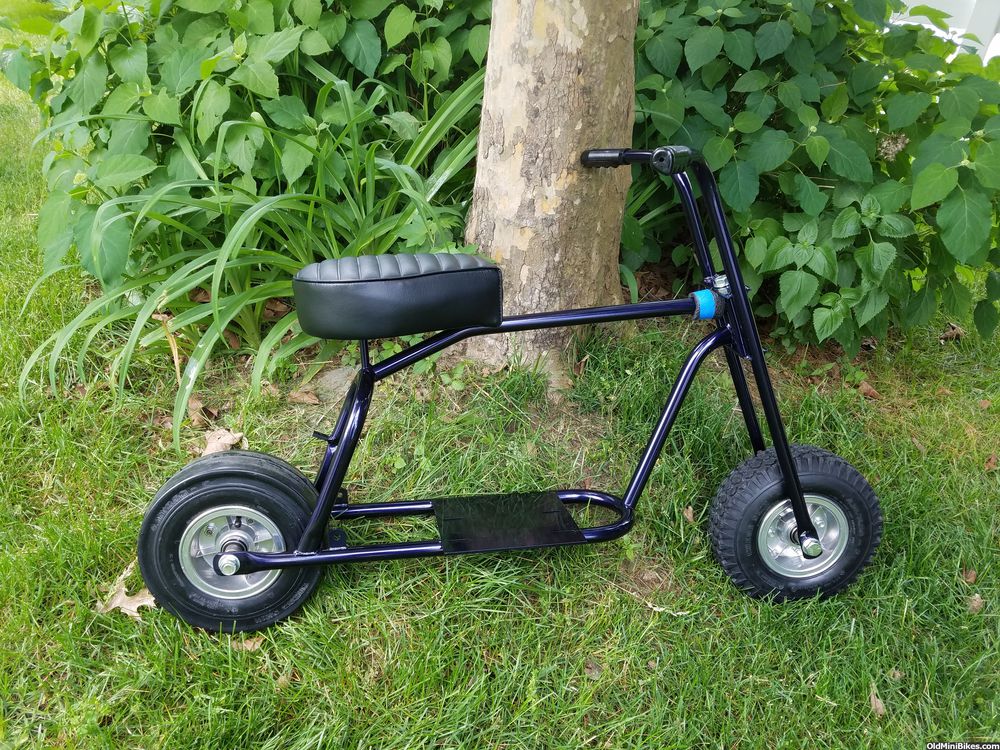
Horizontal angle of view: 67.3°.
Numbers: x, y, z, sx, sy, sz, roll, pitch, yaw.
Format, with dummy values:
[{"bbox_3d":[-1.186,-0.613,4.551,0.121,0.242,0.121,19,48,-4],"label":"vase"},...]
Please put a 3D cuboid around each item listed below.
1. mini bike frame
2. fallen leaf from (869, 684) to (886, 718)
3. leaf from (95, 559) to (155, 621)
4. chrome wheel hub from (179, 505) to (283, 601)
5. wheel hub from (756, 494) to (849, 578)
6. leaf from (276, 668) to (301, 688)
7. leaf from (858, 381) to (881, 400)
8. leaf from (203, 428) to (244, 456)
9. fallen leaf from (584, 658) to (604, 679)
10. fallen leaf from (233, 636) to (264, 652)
[{"bbox_3d":[0.072,-0.035,1.204,0.998,0.650,0.620,1,16,-10],"label":"mini bike frame"},{"bbox_3d":[0.588,0.508,1.172,0.018,0.015,0.059,4,30,-5],"label":"fallen leaf"},{"bbox_3d":[-0.600,0.350,1.225,0.090,0.025,0.110,12,30,9],"label":"leaf"},{"bbox_3d":[-0.405,0.260,1.159,0.155,0.155,0.075,1,16,-10],"label":"chrome wheel hub"},{"bbox_3d":[0.525,0.272,1.329,0.155,0.155,0.075,3,16,-2],"label":"wheel hub"},{"bbox_3d":[-0.312,0.447,1.108,0.030,0.015,0.035,1,30,-10],"label":"leaf"},{"bbox_3d":[1.010,0.041,2.057,0.045,0.030,0.075,7,30,1],"label":"leaf"},{"bbox_3d":[-0.581,0.144,1.580,0.078,0.030,0.114,-3,31,-16],"label":"leaf"},{"bbox_3d":[0.147,0.459,1.174,0.022,0.015,0.039,-14,35,-30],"label":"fallen leaf"},{"bbox_3d":[-0.384,0.415,1.151,0.047,0.015,0.024,-6,32,-21],"label":"fallen leaf"}]

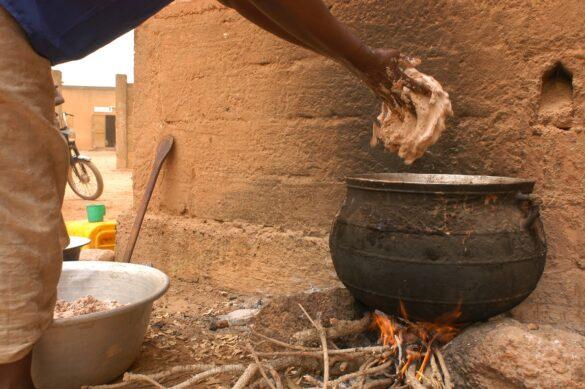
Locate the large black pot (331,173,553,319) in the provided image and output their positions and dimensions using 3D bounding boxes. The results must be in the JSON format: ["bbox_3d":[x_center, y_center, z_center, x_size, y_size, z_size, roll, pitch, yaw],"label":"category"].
[{"bbox_3d":[0.366,0.135,1.300,0.540,0.360,0.540,1,6,0],"label":"large black pot"}]

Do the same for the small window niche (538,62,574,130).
[{"bbox_3d":[0.825,-0.297,1.520,0.100,0.205,0.100,5,7,32],"label":"small window niche"}]

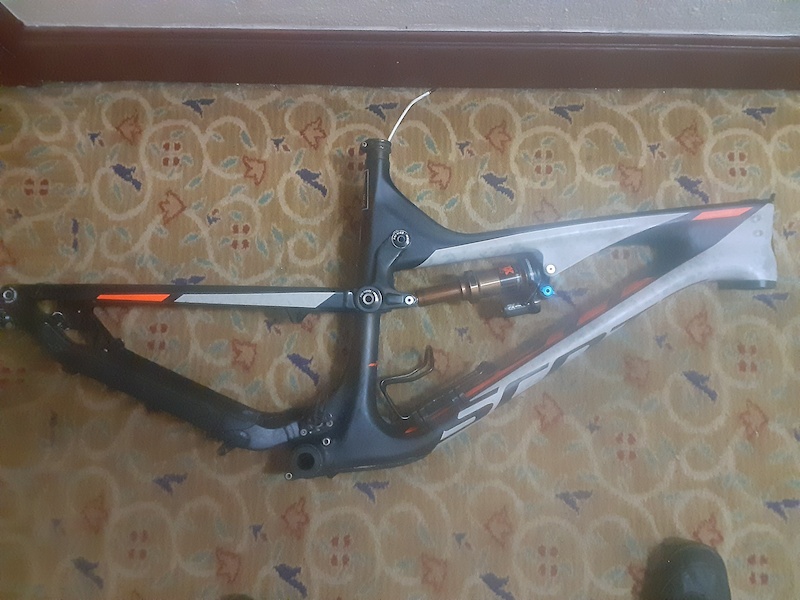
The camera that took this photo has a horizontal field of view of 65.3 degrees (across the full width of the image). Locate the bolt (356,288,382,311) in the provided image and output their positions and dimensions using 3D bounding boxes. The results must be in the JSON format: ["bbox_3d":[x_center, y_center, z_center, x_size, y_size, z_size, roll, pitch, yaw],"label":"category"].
[{"bbox_3d":[-0.041,-0.001,0.838,0.032,0.013,0.032,0,81,2],"label":"bolt"}]

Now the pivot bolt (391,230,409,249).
[{"bbox_3d":[0.001,-0.083,0.857,0.026,0.012,0.026,0,81,2],"label":"pivot bolt"}]

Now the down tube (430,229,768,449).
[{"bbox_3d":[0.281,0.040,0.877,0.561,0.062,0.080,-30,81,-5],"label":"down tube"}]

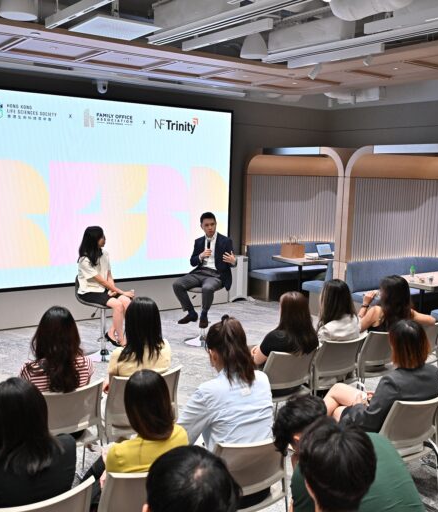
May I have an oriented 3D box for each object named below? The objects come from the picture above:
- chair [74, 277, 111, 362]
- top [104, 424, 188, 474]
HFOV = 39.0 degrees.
[{"bbox_3d":[-1.258,0.678,6.693,0.480,0.860,0.440,6,9,27],"label":"chair"},{"bbox_3d":[-0.331,0.981,2.770,0.420,0.520,0.280,-3,9,-30],"label":"top"}]

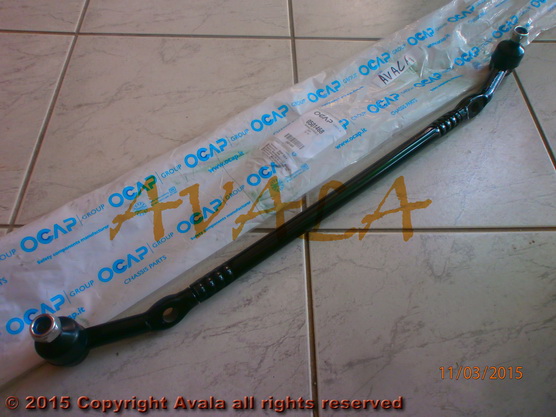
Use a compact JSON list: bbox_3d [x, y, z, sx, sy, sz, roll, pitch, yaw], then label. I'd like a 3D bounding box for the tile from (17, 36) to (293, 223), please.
[{"bbox_3d":[-0.139,-0.120,0.587,0.330,0.009,0.330,0,59,-3],"label":"tile"}]

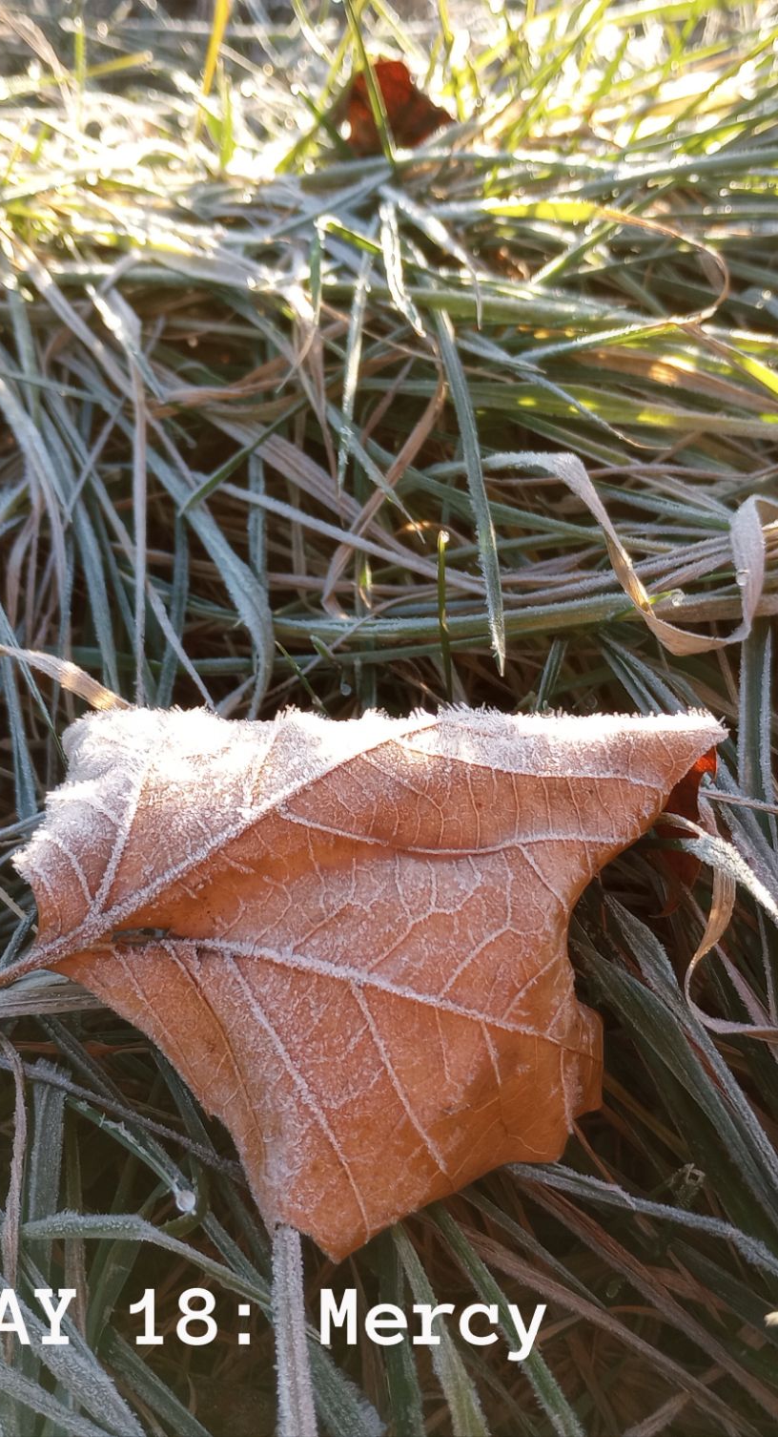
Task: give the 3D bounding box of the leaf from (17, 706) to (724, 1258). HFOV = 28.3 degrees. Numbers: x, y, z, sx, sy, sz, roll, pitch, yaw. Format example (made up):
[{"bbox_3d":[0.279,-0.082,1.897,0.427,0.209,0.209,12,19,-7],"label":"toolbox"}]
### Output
[{"bbox_3d":[-0.003,0.044,0.280,0.127,0.050,0.097,0,42,0],"label":"leaf"}]

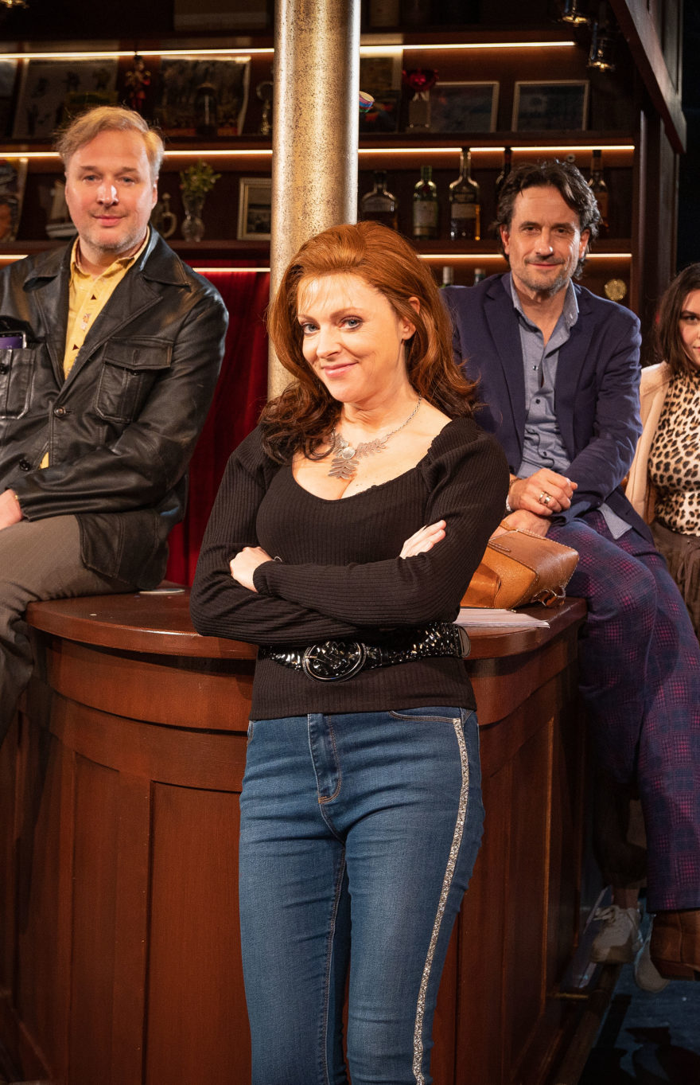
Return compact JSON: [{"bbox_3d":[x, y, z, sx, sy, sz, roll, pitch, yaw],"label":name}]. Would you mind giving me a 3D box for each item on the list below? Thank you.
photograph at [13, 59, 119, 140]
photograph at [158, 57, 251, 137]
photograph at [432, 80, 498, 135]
[{"bbox_3d":[-0.976,-1.522,6.220,0.315,0.300,0.020,1,-18,9],"label":"photograph"},{"bbox_3d":[-0.495,-1.507,6.140,0.310,0.295,0.020,1,-18,9],"label":"photograph"},{"bbox_3d":[0.380,-1.458,6.060,0.250,0.192,0.020,1,-12,9],"label":"photograph"}]

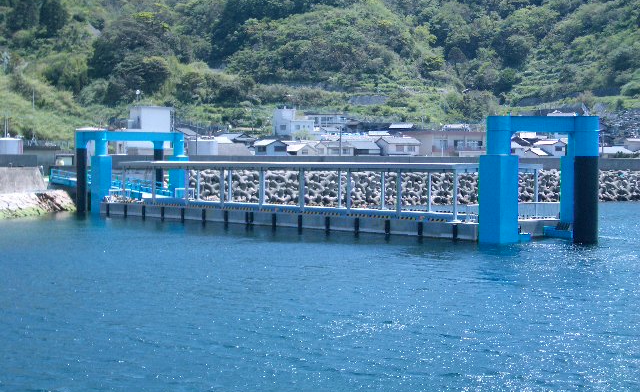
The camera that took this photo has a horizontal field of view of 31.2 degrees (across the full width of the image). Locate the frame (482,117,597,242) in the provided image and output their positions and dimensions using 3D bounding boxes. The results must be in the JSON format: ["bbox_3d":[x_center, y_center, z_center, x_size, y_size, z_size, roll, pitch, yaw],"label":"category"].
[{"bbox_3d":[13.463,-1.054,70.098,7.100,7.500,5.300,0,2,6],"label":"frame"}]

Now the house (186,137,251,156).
[{"bbox_3d":[-19.000,-8.117,214.849,12.000,6.000,8.000,0,2,-9],"label":"house"}]

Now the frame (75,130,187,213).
[{"bbox_3d":[-18.261,-2.377,110.982,10.000,7.400,5.000,-2,3,-40],"label":"frame"}]

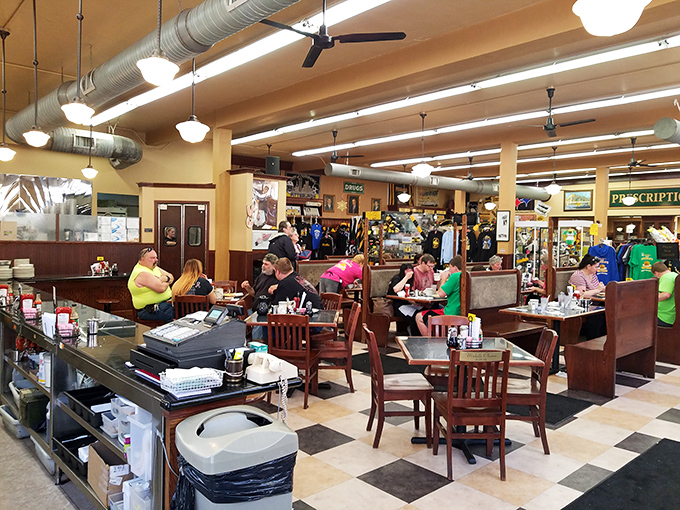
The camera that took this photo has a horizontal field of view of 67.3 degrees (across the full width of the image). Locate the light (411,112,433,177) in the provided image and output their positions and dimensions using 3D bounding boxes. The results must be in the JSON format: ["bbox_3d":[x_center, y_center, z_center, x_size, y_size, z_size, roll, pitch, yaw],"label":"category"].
[{"bbox_3d":[1.552,-2.062,9.635,0.420,1.224,0.420,1,2,0],"label":"light"}]

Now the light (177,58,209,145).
[{"bbox_3d":[-1.706,-1.845,5.943,0.400,1.080,0.400,1,2,0],"label":"light"}]

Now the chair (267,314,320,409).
[{"bbox_3d":[-0.450,0.994,4.970,0.440,0.900,0.530,1,2,11],"label":"chair"}]

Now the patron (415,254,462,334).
[{"bbox_3d":[1.374,0.687,6.861,0.480,1.340,0.700,-1,3,-42],"label":"patron"}]

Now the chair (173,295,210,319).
[{"bbox_3d":[-1.674,0.888,5.984,0.430,0.870,0.480,1,2,0],"label":"chair"}]

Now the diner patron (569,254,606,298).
[{"bbox_3d":[3.672,0.703,7.575,0.520,1.350,0.720,-1,3,-42],"label":"diner patron"}]

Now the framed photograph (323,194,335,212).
[{"bbox_3d":[-0.349,-1.738,17.433,0.500,0.575,0.050,-1,3,-42],"label":"framed photograph"}]

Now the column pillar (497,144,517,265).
[{"bbox_3d":[3.468,-0.496,10.488,0.250,3.500,0.250,-1,3,-42],"label":"column pillar"}]

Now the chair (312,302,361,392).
[{"bbox_3d":[-0.055,0.936,5.314,0.480,0.870,0.430,1,2,-5],"label":"chair"}]

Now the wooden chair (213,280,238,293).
[{"bbox_3d":[-1.770,0.878,7.680,0.440,0.900,0.520,1,2,-1],"label":"wooden chair"}]

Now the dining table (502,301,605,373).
[{"bbox_3d":[2.633,1.053,6.312,1.200,0.760,0.790,-1,3,-42],"label":"dining table"}]

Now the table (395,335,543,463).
[{"bbox_3d":[0.940,1.084,3.934,0.925,0.725,0.925,1,2,3],"label":"table"}]

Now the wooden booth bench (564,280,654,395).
[{"bbox_3d":[3.025,0.846,5.654,1.210,1.160,0.510,-1,3,-42],"label":"wooden booth bench"}]

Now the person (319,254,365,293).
[{"bbox_3d":[0.040,0.616,8.225,0.950,1.320,0.520,0,2,-35],"label":"person"}]

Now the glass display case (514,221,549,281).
[{"bbox_3d":[3.730,0.330,10.050,0.490,1.960,0.490,-1,3,-42],"label":"glass display case"}]

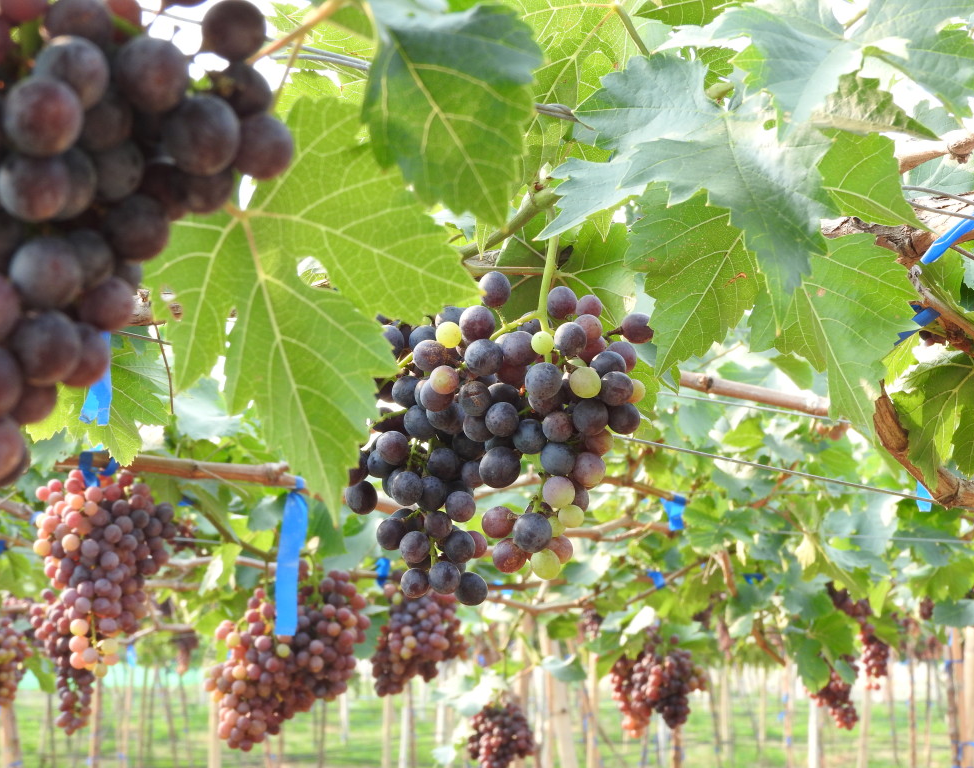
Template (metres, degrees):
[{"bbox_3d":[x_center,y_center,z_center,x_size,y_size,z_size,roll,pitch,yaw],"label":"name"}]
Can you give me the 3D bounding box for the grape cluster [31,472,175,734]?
[{"bbox_3d":[-0.404,0.227,2.480,0.155,0.277,0.135,0,-7,0],"label":"grape cluster"}]

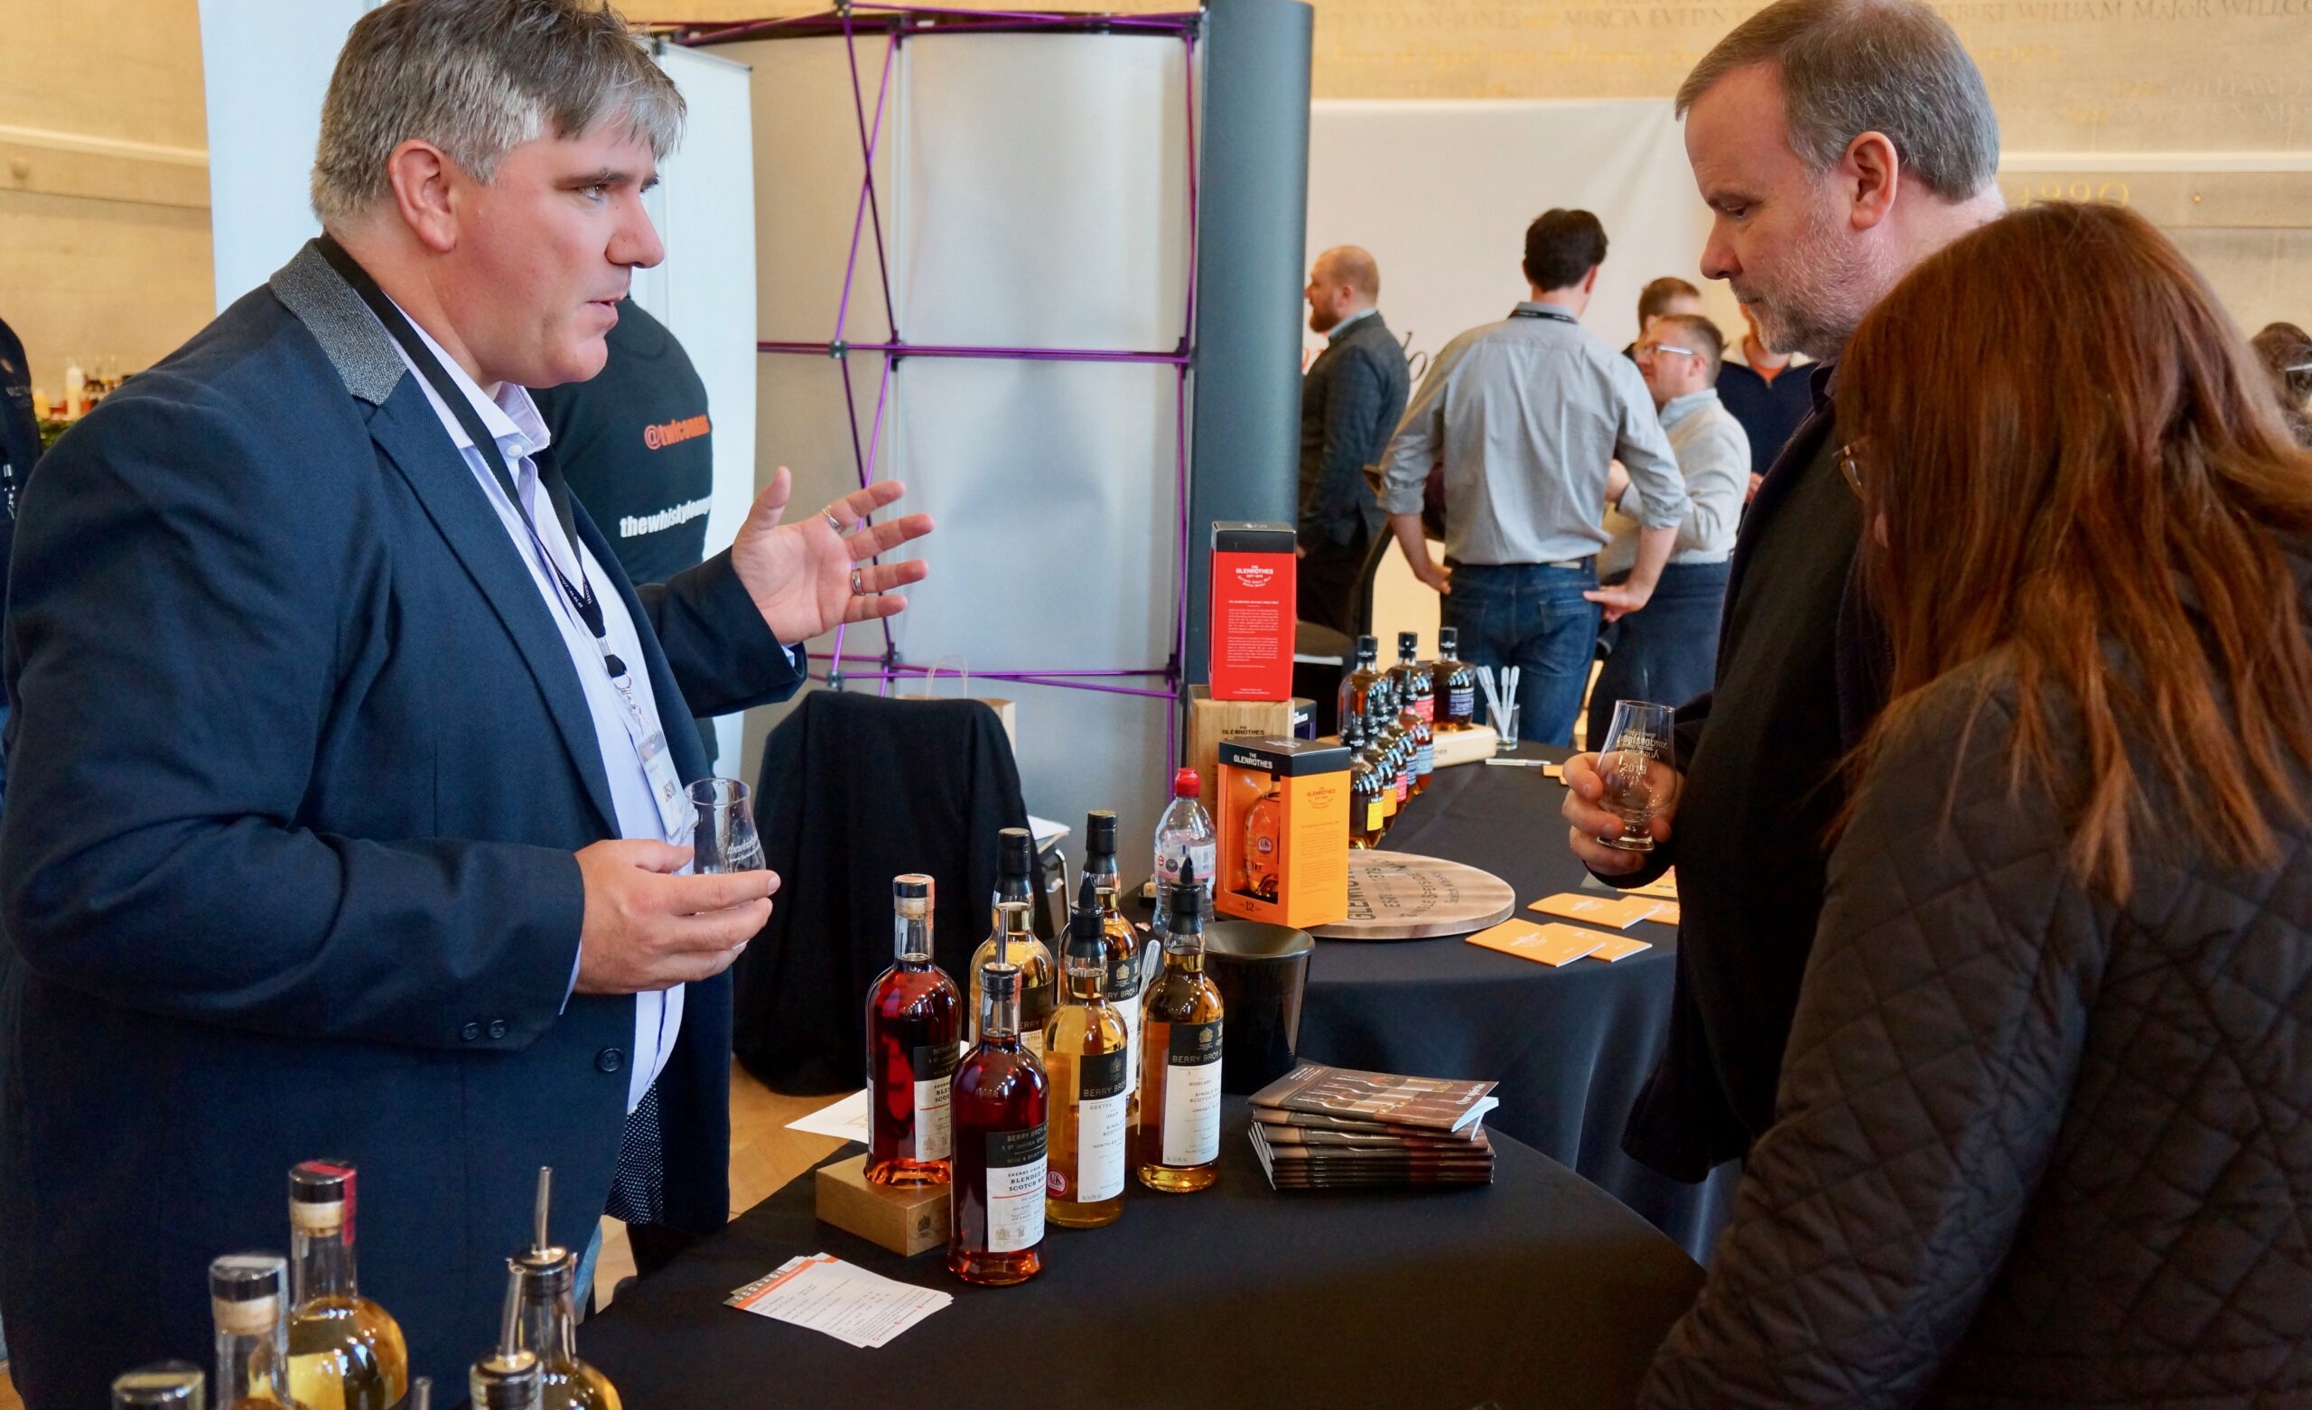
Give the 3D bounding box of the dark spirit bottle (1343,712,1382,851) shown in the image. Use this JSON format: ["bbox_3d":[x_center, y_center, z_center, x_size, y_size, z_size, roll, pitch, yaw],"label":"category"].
[{"bbox_3d":[0.320,0.119,3.166,0.097,0.219,0.097,1,9,0],"label":"dark spirit bottle"}]

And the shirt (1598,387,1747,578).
[{"bbox_3d":[1.280,-0.576,5.100,0.370,0.490,0.460,-2,9,-17],"label":"shirt"}]

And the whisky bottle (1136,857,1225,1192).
[{"bbox_3d":[0.025,0.291,1.839,0.075,0.308,0.075,1,9,0],"label":"whisky bottle"}]

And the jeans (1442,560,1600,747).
[{"bbox_3d":[0.771,0.223,4.299,0.370,1.020,0.280,3,9,13],"label":"jeans"}]

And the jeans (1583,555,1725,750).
[{"bbox_3d":[1.227,0.154,4.904,0.360,1.000,0.360,3,9,14],"label":"jeans"}]

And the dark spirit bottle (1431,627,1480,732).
[{"bbox_3d":[0.575,-0.053,3.900,0.107,0.196,0.107,1,9,0],"label":"dark spirit bottle"}]

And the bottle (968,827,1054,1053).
[{"bbox_3d":[-0.127,0.250,1.759,0.075,0.293,0.075,1,9,0],"label":"bottle"}]

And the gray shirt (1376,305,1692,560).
[{"bbox_3d":[0.795,-0.569,4.200,0.620,0.550,0.310,3,9,13],"label":"gray shirt"}]

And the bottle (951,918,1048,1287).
[{"bbox_3d":[-0.126,0.311,1.605,0.081,0.303,0.081,1,9,0],"label":"bottle"}]

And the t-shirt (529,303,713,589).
[{"bbox_3d":[-0.747,-0.157,2.591,0.310,0.720,0.520,5,10,24],"label":"t-shirt"}]

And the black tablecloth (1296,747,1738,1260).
[{"bbox_3d":[0.539,0.574,3.292,0.880,0.750,1.800,4,10,15],"label":"black tablecloth"}]

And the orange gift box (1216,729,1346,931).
[{"bbox_3d":[0.172,0.170,2.678,0.112,0.232,0.132,-6,12,-40],"label":"orange gift box"}]

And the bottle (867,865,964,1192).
[{"bbox_3d":[-0.211,0.279,1.733,0.082,0.267,0.082,1,9,0],"label":"bottle"}]

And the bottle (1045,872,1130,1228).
[{"bbox_3d":[-0.059,0.300,1.757,0.075,0.311,0.075,1,9,0],"label":"bottle"}]

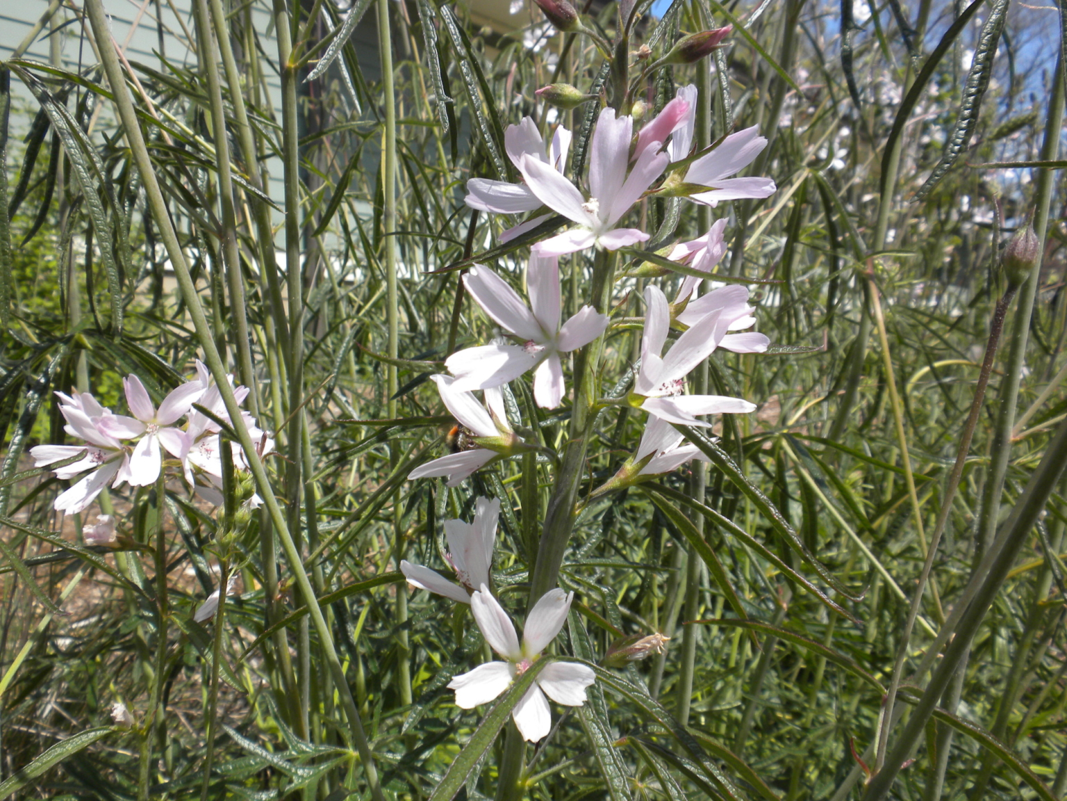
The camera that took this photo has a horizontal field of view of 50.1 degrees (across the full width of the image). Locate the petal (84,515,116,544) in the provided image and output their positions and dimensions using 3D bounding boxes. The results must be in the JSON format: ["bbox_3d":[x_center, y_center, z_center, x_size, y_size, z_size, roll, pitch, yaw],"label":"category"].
[{"bbox_3d":[-0.182,0.054,0.480,0.013,0.012,0.013,-3,3,-24],"label":"petal"}]

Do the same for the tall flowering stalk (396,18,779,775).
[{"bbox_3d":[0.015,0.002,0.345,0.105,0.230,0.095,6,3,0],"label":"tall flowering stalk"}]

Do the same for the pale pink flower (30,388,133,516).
[{"bbox_3d":[-0.190,0.022,0.480,0.032,0.048,0.047,-12,7,-25],"label":"pale pink flower"}]

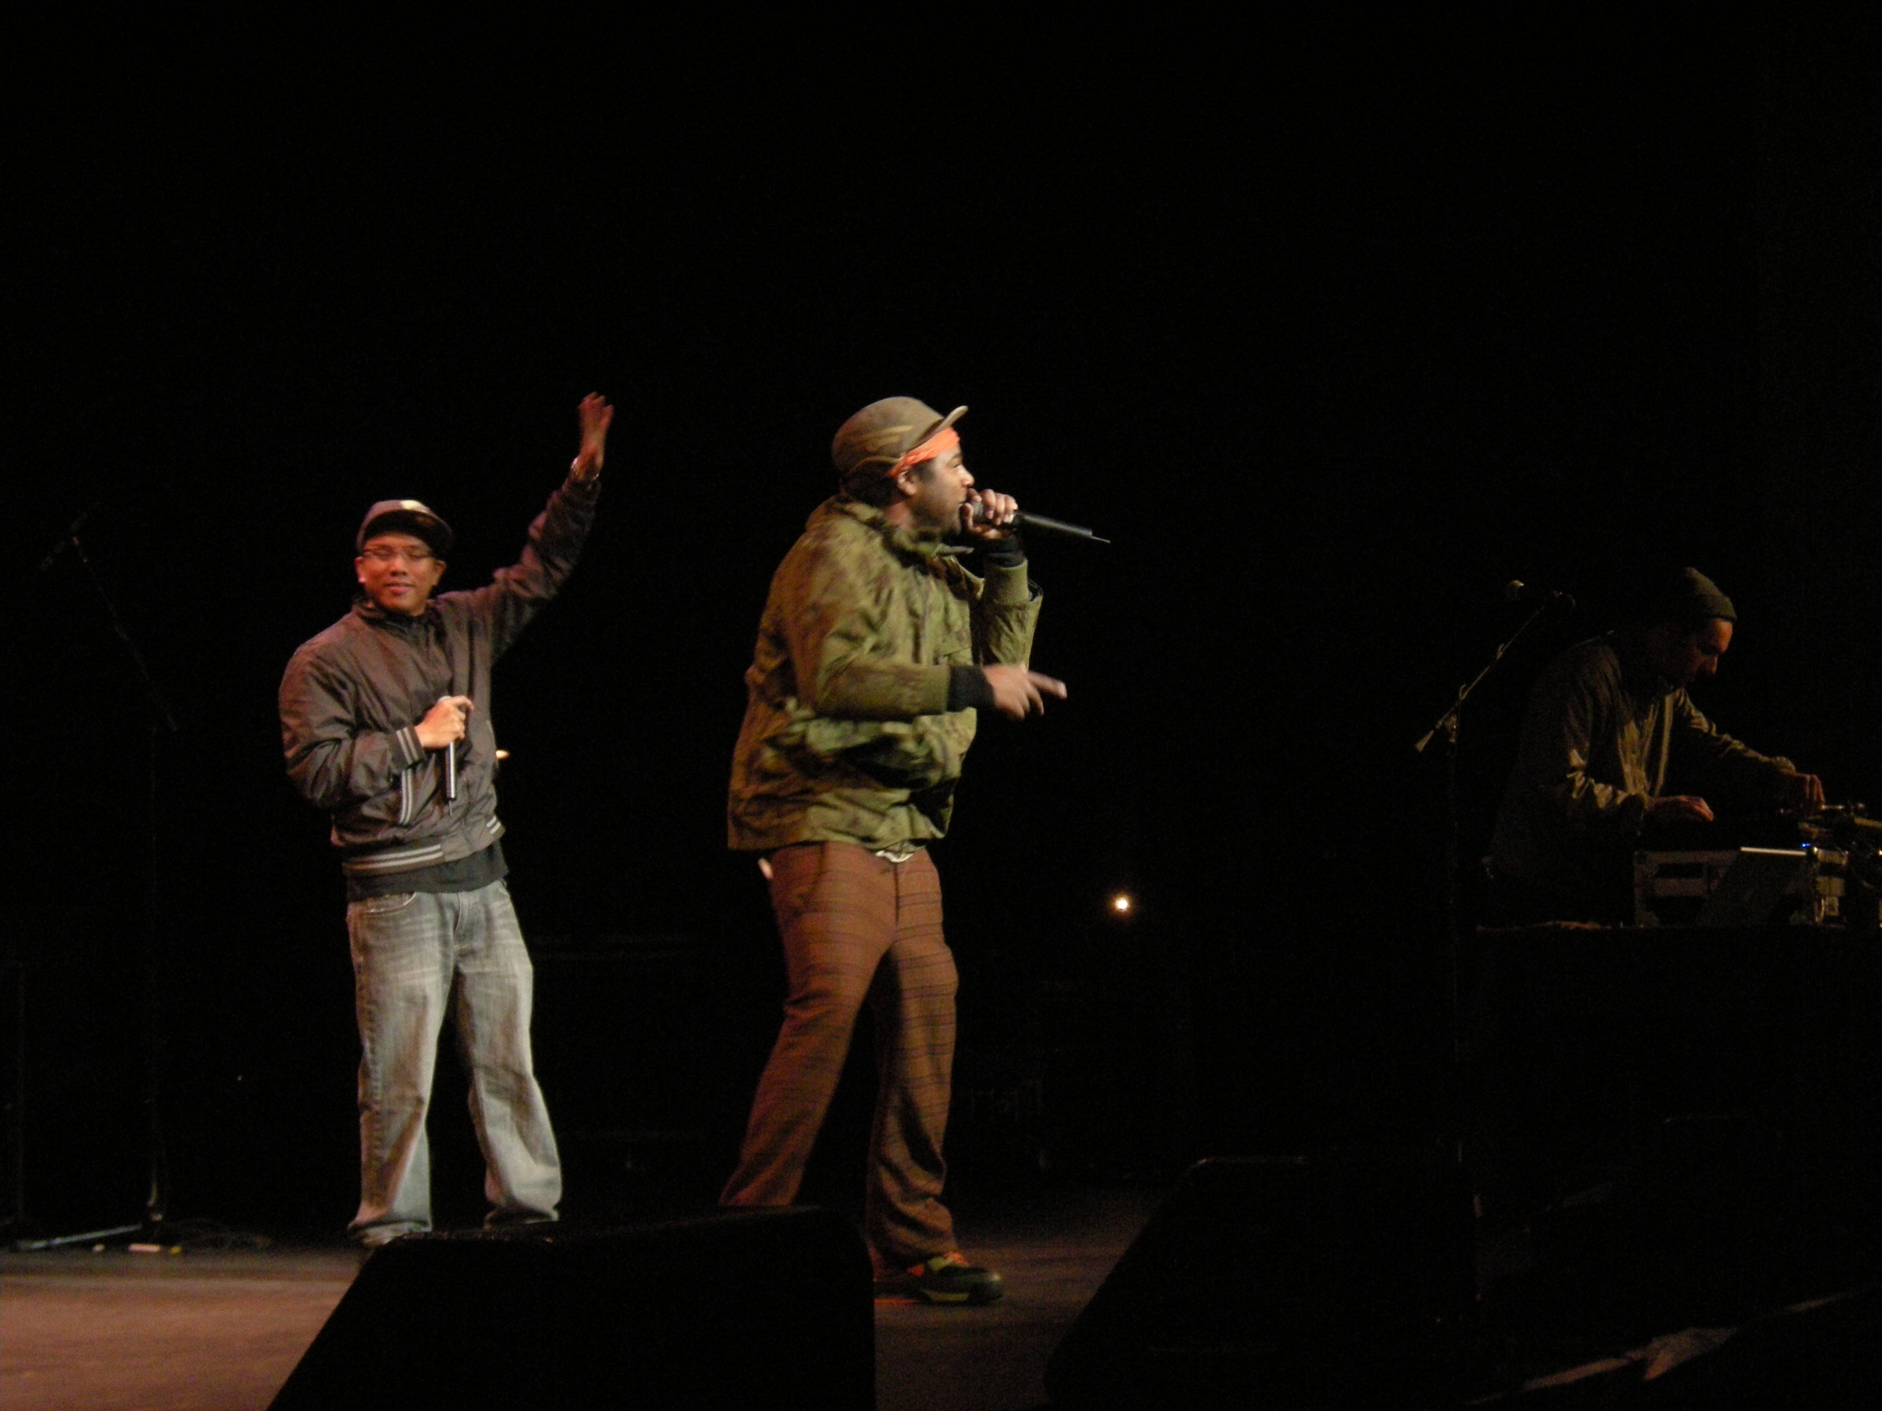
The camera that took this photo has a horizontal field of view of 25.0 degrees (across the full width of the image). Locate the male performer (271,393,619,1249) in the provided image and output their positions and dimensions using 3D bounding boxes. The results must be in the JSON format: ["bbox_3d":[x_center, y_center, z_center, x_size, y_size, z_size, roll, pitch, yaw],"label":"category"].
[{"bbox_3d":[-1.140,0.264,9.803,0.760,1.985,0.480,2,-4,-27],"label":"male performer"}]

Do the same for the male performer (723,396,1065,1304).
[{"bbox_3d":[-0.098,0.275,8.149,0.620,1.751,0.560,-2,-4,27],"label":"male performer"}]

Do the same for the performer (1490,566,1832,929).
[{"bbox_3d":[1.737,0.475,10.291,0.740,1.625,0.580,-2,-4,28],"label":"performer"}]

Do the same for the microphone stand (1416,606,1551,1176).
[{"bbox_3d":[1.235,0.503,9.788,0.500,1.505,0.550,0,-4,0],"label":"microphone stand"}]

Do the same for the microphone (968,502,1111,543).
[{"bbox_3d":[0.184,-0.346,8.150,0.280,0.052,0.052,11,0,0],"label":"microphone"}]

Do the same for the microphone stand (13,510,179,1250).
[{"bbox_3d":[-1.984,0.403,10.045,0.430,1.738,0.480,0,-4,0],"label":"microphone stand"}]

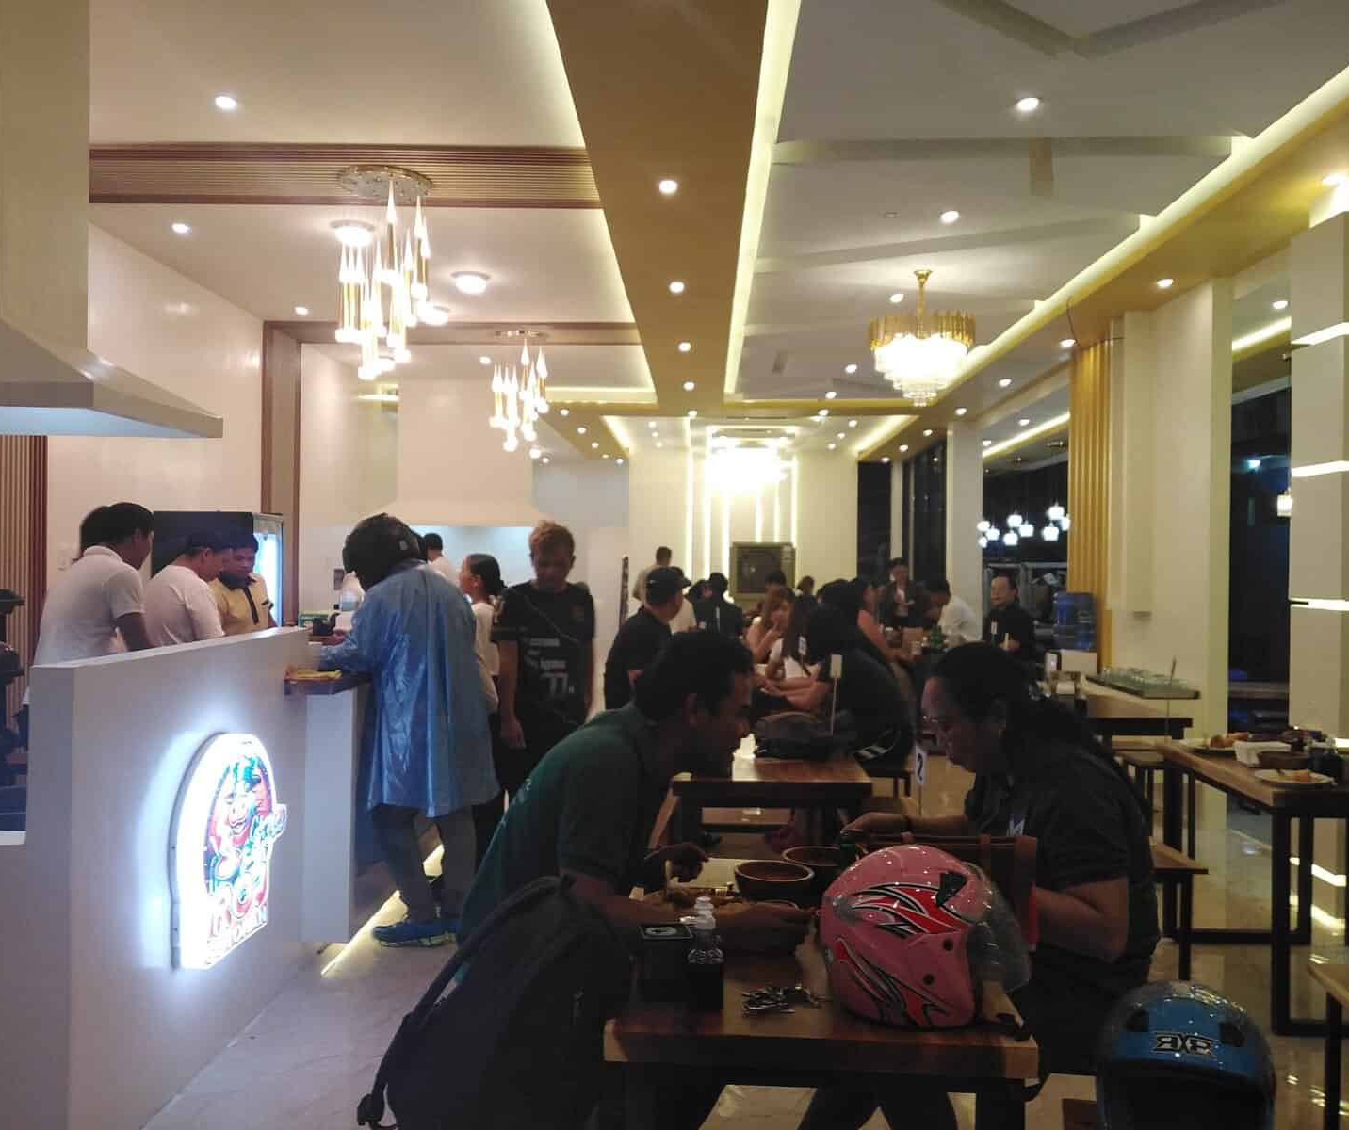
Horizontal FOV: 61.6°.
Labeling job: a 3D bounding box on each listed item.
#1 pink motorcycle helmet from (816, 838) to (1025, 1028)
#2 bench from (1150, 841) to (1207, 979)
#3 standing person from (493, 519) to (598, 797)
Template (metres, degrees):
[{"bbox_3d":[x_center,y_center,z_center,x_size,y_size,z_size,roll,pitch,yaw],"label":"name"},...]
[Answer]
[{"bbox_3d":[0.387,0.552,1.780,0.310,0.250,0.245,1,0,-12],"label":"pink motorcycle helmet"},{"bbox_3d":[1.600,1.227,4.220,0.310,0.450,1.050,1,0,2],"label":"bench"},{"bbox_3d":[-0.555,0.605,4.850,0.450,1.610,0.280,1,0,-12],"label":"standing person"}]

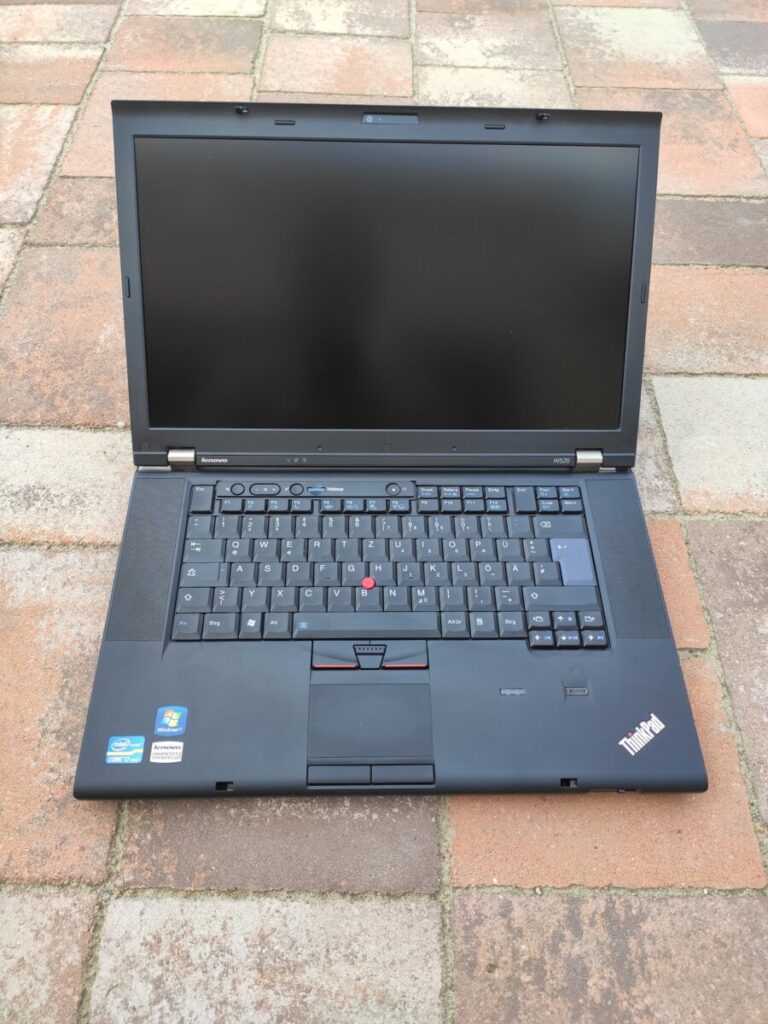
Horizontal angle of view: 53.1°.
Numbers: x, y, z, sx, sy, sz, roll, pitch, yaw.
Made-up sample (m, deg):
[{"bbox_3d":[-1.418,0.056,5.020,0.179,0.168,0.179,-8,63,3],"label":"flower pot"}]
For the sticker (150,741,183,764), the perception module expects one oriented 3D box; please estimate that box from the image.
[{"bbox_3d":[-0.129,0.143,0.458,0.018,0.001,0.011,0,57,-2],"label":"sticker"}]

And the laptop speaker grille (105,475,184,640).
[{"bbox_3d":[-0.163,0.030,0.533,0.036,0.003,0.129,0,57,-2],"label":"laptop speaker grille"}]

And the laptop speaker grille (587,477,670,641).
[{"bbox_3d":[0.171,0.030,0.544,0.036,0.003,0.129,0,57,-2],"label":"laptop speaker grille"}]

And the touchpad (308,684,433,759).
[{"bbox_3d":[-0.008,0.128,0.473,0.075,0.002,0.045,0,57,-2],"label":"touchpad"}]

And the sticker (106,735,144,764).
[{"bbox_3d":[-0.154,0.142,0.458,0.021,0.001,0.016,0,57,-2],"label":"sticker"}]

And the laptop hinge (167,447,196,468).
[{"bbox_3d":[-0.149,-0.039,0.569,0.020,0.014,0.013,0,57,-2],"label":"laptop hinge"}]

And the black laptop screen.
[{"bbox_3d":[0.004,-0.157,0.548,0.346,0.196,0.006,0,12,-2],"label":"black laptop screen"}]

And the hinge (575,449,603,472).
[{"bbox_3d":[0.153,-0.039,0.579,0.020,0.014,0.013,0,57,-2],"label":"hinge"}]

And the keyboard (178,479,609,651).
[{"bbox_3d":[0.004,0.035,0.536,0.286,0.007,0.131,0,57,-2],"label":"keyboard"}]

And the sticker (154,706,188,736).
[{"bbox_3d":[-0.129,0.128,0.468,0.018,0.001,0.017,0,57,-2],"label":"sticker"}]

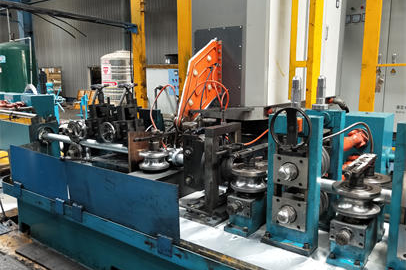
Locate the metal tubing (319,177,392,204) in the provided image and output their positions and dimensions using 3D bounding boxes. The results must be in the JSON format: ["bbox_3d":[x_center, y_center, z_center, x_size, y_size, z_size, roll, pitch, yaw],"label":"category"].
[{"bbox_3d":[0.940,0.345,1.843,0.435,0.077,0.077,6,11,35],"label":"metal tubing"}]

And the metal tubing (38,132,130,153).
[{"bbox_3d":[-1.486,0.098,3.557,1.742,0.077,0.077,6,11,35],"label":"metal tubing"}]

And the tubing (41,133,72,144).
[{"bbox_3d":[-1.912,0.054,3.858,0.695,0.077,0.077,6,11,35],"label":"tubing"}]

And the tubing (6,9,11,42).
[{"bbox_3d":[-5.684,-3.205,8.589,0.045,0.888,0.045,6,11,35],"label":"tubing"}]

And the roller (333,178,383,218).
[{"bbox_3d":[0.895,0.366,1.713,0.254,0.147,0.254,6,11,35],"label":"roller"}]

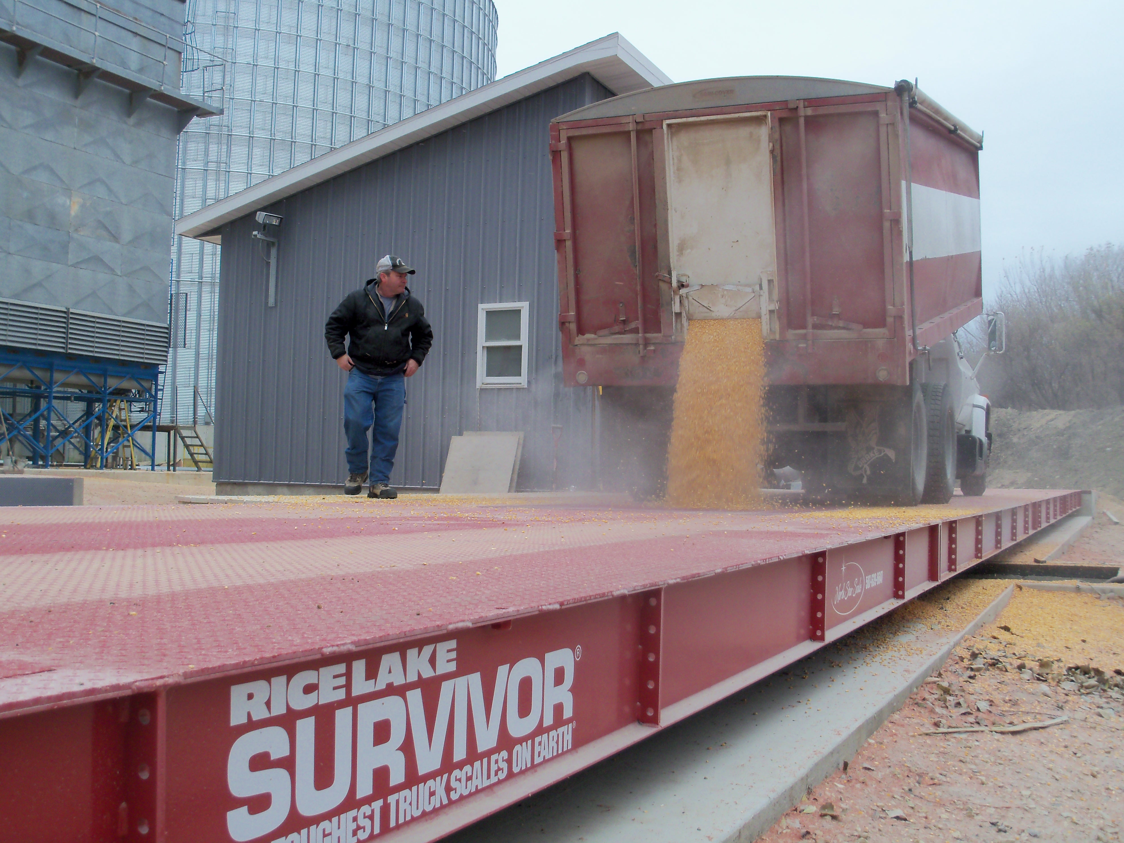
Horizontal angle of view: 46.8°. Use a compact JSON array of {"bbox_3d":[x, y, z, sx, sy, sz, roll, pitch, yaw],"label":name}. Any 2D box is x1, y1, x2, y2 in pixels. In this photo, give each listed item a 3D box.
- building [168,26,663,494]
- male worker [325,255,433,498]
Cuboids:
[{"bbox_3d":[-0.840,-1.471,17.760,5.800,5.080,6.500,0,-2,23],"label":"building"},{"bbox_3d":[-1.339,-0.328,9.520,0.750,1.780,0.460,2,-2,-16],"label":"male worker"}]

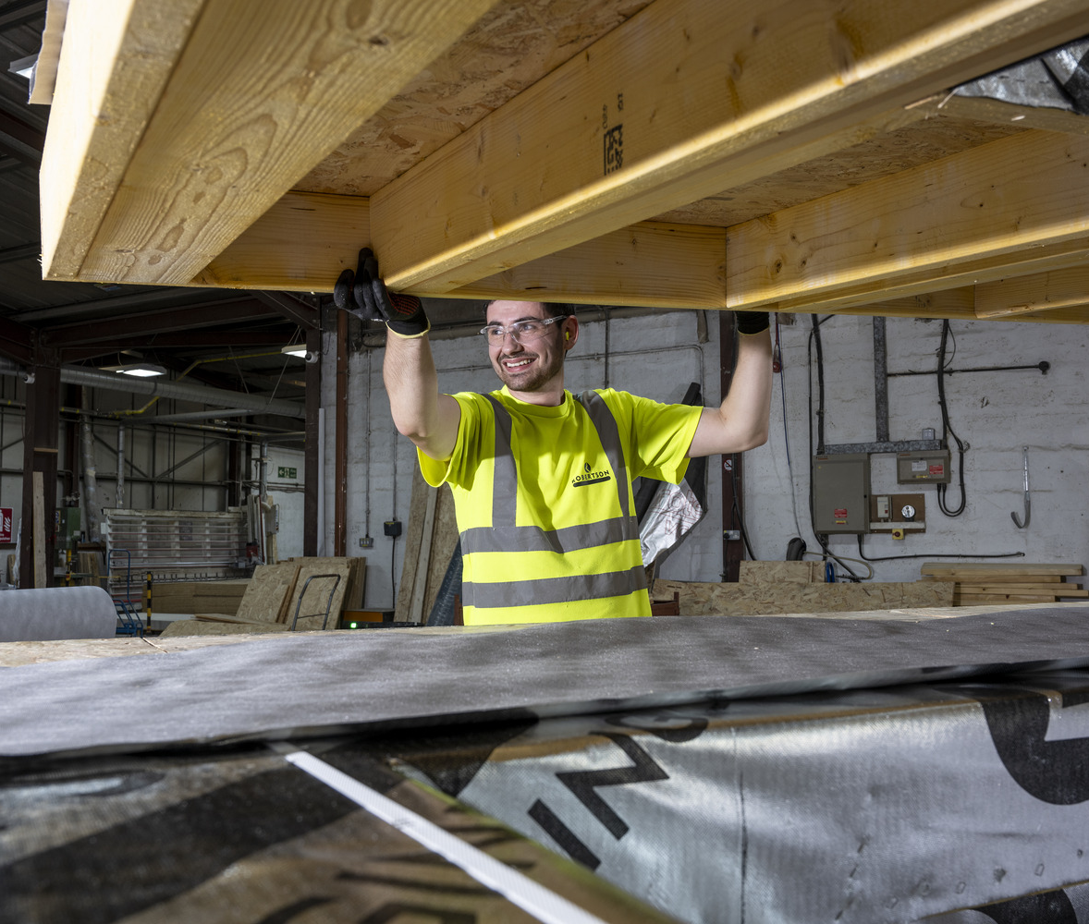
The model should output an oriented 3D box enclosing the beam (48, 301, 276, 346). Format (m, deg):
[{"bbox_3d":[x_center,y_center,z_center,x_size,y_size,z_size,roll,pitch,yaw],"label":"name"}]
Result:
[{"bbox_3d":[-4.401,-1.622,12.908,3.999,0.210,0.130,-3,-5,28],"label":"beam"}]

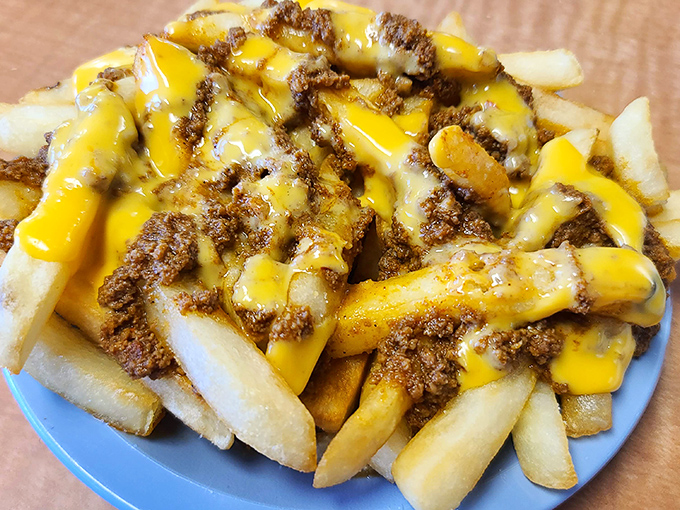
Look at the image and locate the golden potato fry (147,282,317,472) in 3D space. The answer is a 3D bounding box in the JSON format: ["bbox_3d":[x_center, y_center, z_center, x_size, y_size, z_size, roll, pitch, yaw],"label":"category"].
[{"bbox_3d":[-0.029,0.033,0.133,0.056,0.014,0.018,47,65,3],"label":"golden potato fry"}]

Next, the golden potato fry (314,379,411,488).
[{"bbox_3d":[0.006,0.044,0.132,0.013,0.013,0.035,35,87,20],"label":"golden potato fry"}]

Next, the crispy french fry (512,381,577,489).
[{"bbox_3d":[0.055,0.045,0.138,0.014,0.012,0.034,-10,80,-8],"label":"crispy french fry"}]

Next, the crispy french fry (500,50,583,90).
[{"bbox_3d":[0.084,-0.083,0.218,0.040,0.013,0.015,5,56,6],"label":"crispy french fry"}]

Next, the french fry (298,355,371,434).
[{"bbox_3d":[0.000,0.036,0.147,0.015,0.013,0.029,19,86,11],"label":"french fry"}]

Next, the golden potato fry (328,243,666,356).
[{"bbox_3d":[0.045,0.014,0.141,0.092,0.017,0.019,-5,56,-2],"label":"golden potato fry"}]

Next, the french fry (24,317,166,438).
[{"bbox_3d":[-0.077,0.036,0.149,0.049,0.013,0.013,27,34,13],"label":"french fry"}]

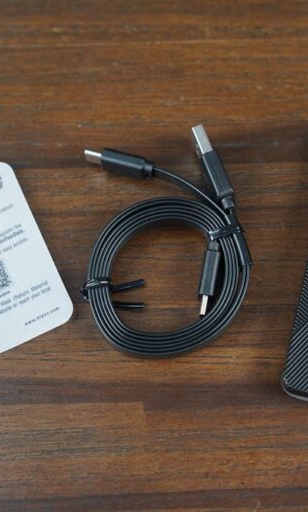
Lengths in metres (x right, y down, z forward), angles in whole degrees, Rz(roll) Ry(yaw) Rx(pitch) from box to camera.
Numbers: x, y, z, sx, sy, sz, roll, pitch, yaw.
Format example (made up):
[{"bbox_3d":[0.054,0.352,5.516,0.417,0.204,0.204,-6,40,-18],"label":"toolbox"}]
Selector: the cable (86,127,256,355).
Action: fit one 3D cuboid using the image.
[{"bbox_3d":[0.004,-0.008,0.351,0.070,0.015,0.099,-4,67,-2],"label":"cable"}]

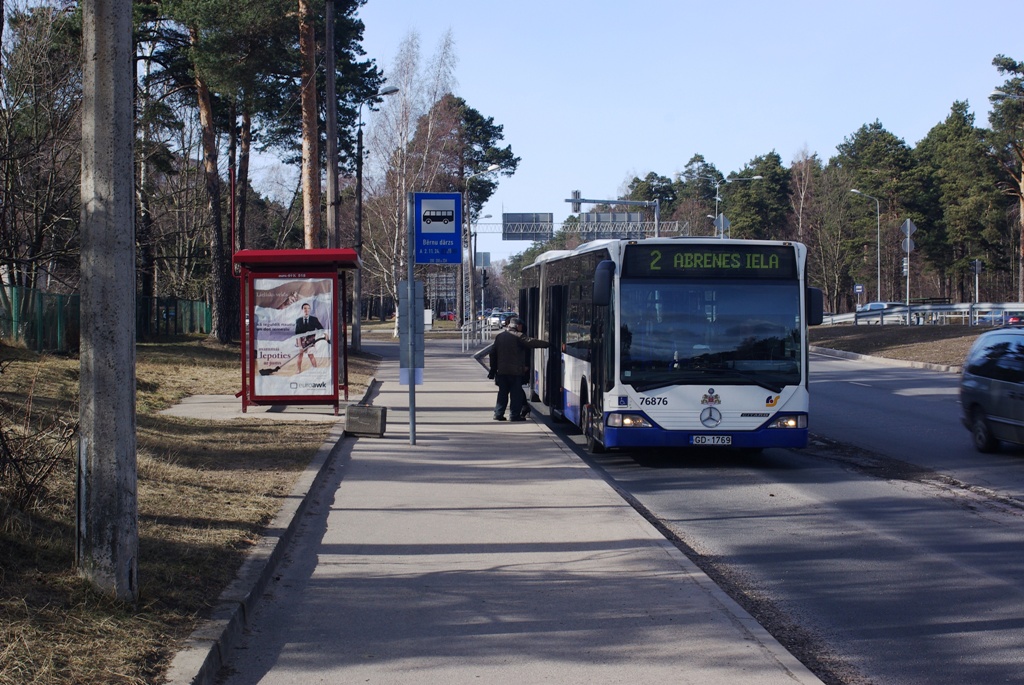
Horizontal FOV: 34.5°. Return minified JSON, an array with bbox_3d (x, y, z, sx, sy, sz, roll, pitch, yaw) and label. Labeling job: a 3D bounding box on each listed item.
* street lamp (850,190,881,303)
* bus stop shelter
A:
[{"bbox_3d":[25.066,-6.043,117.000,2.250,9.550,0.300,-1,1,-14],"label":"street lamp"},{"bbox_3d":[-3.286,-0.176,26.194,1.840,2.480,4.050,-1,1,-4],"label":"bus stop shelter"}]

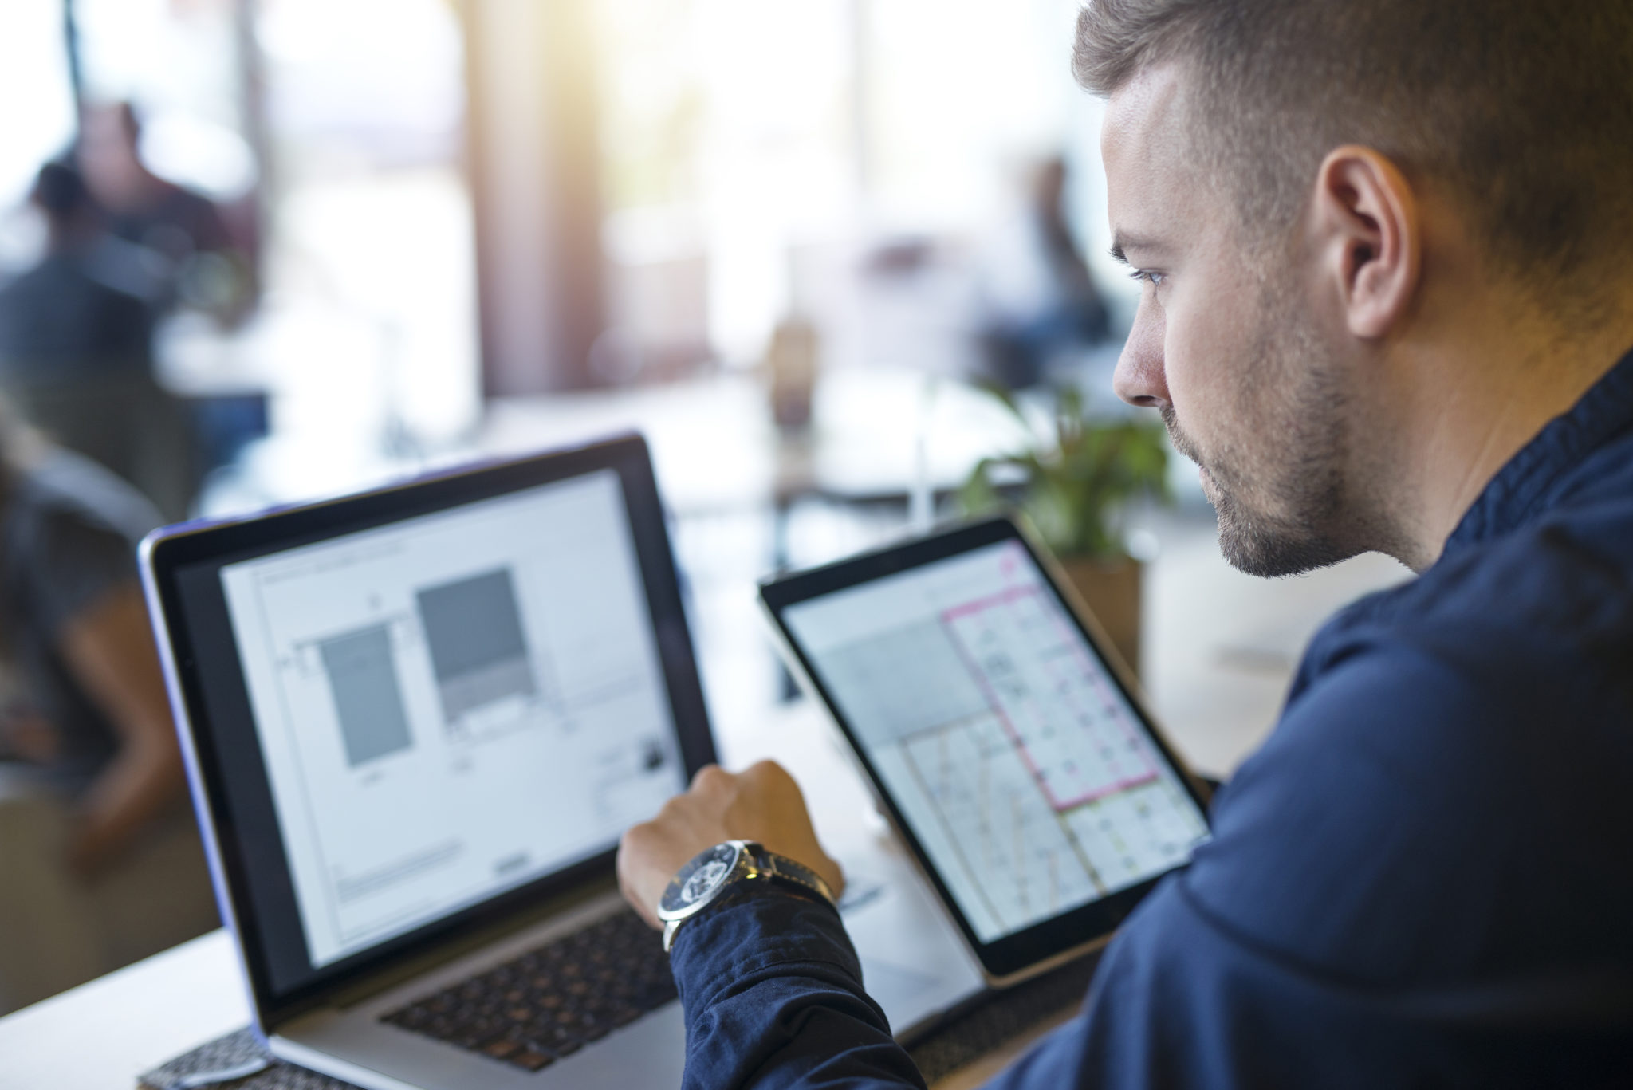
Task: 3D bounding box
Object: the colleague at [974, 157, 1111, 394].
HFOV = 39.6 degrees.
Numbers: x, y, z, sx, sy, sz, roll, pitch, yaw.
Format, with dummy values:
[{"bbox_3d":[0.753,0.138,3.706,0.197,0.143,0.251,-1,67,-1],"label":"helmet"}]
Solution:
[{"bbox_3d":[0.947,-1.034,9.600,0.720,1.260,0.500,-4,11,-11],"label":"colleague"}]

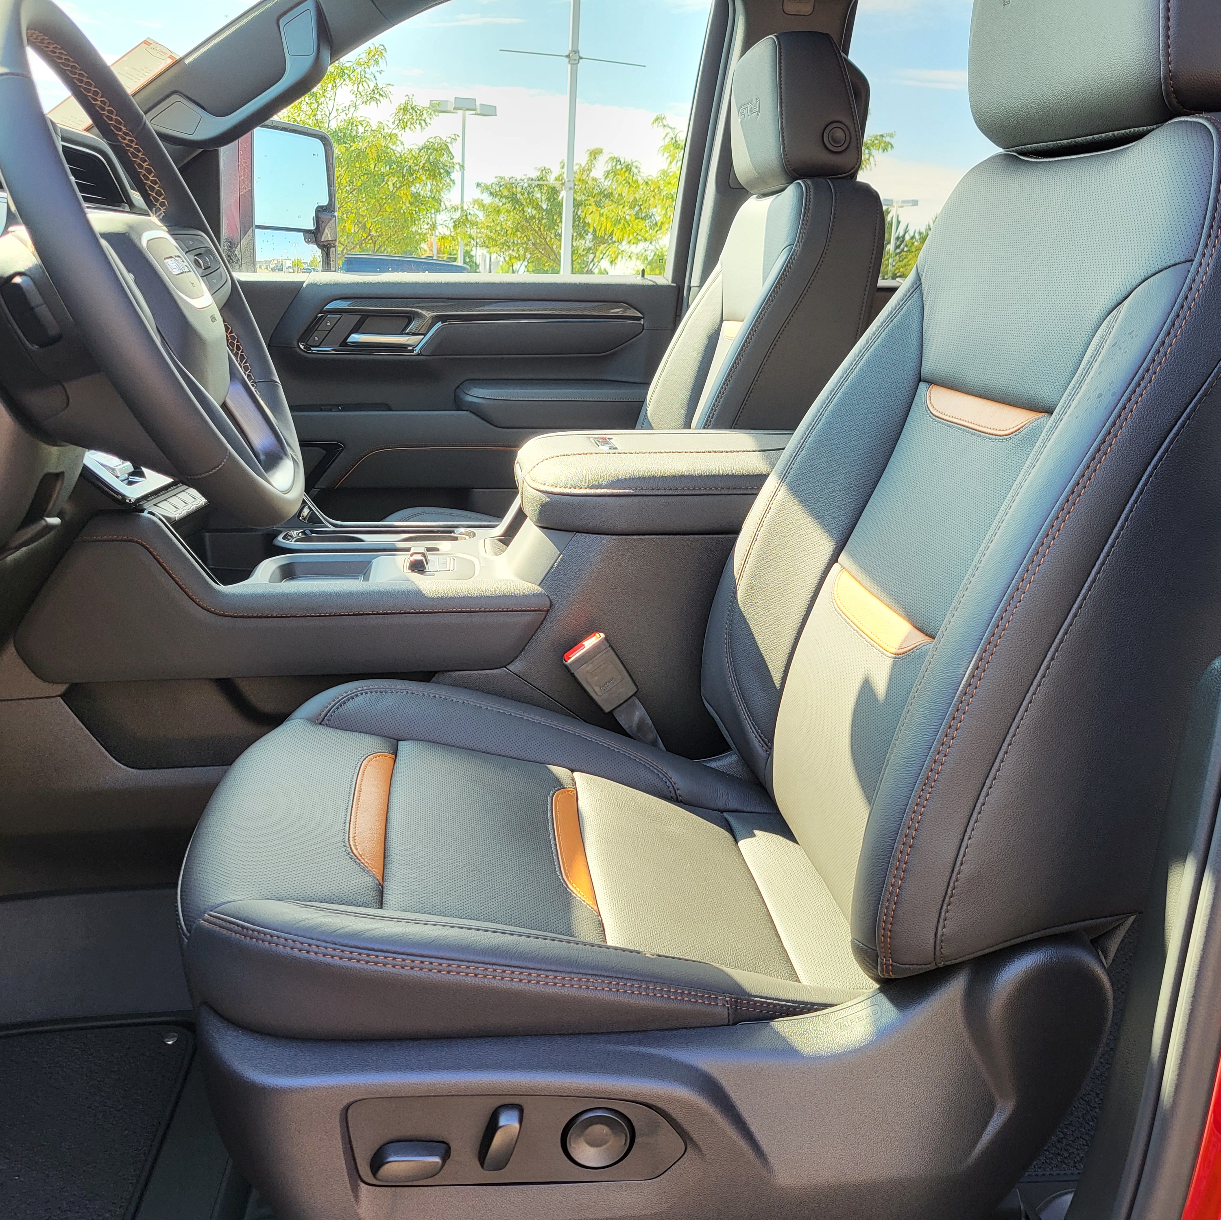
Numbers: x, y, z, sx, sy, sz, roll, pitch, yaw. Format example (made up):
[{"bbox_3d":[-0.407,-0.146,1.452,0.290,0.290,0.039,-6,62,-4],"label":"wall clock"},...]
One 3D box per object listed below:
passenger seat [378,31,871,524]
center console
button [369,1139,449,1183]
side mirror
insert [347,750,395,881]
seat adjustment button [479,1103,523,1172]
[{"bbox_3d":[-0.020,-0.316,1.838,0.840,1.030,0.550,0,16,-8],"label":"passenger seat"},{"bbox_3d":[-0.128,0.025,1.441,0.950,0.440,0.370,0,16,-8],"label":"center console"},{"bbox_3d":[-0.127,0.348,0.770,0.051,0.018,0.019,0,16,-8],"label":"button"},{"bbox_3d":[-0.679,-0.773,2.414,0.150,0.370,0.270,8,17,20],"label":"side mirror"},{"bbox_3d":[-0.193,0.168,0.995,0.035,0.015,0.225,4,15,-9],"label":"insert"},{"bbox_3d":[-0.070,0.335,0.774,0.017,0.039,0.019,19,13,-13],"label":"seat adjustment button"}]

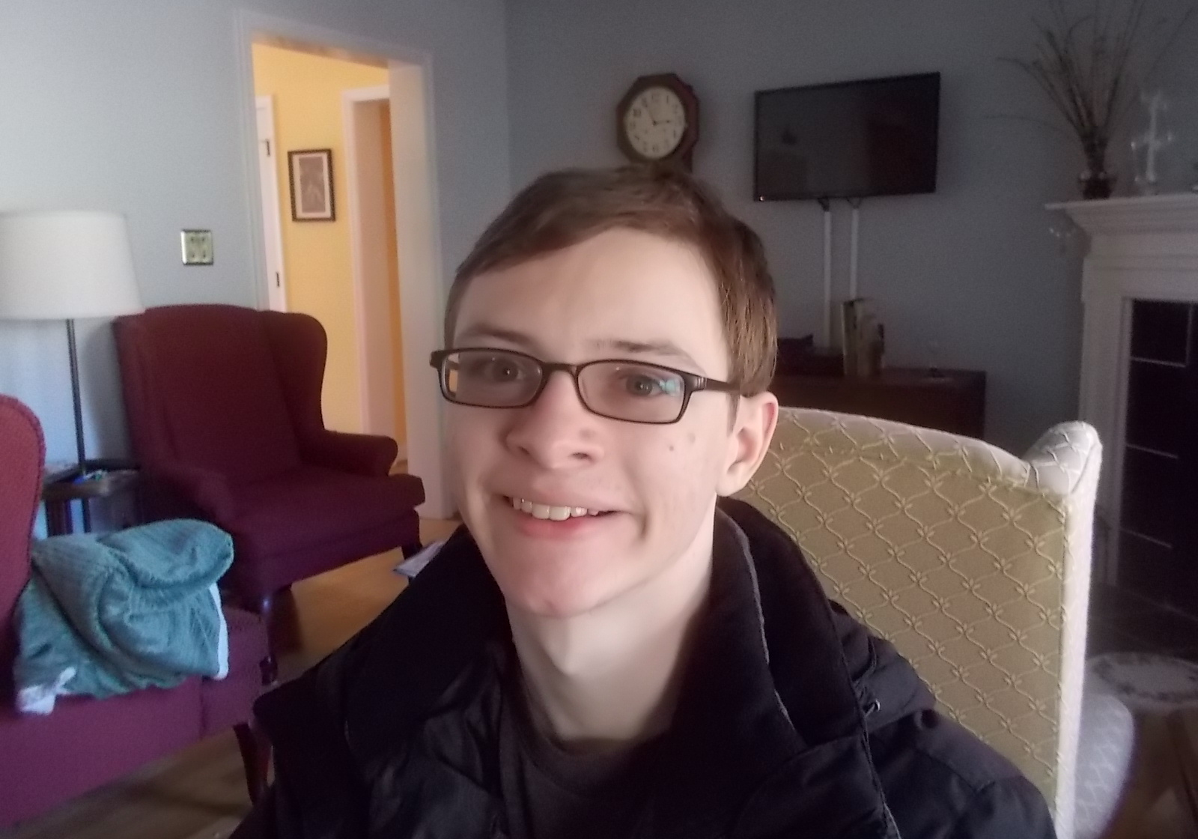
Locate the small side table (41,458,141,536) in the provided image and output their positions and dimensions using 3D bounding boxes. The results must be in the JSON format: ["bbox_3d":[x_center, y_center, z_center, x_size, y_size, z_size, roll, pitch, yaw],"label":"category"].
[{"bbox_3d":[-1.515,0.458,3.047,0.380,0.610,0.380,5,11,33],"label":"small side table"}]

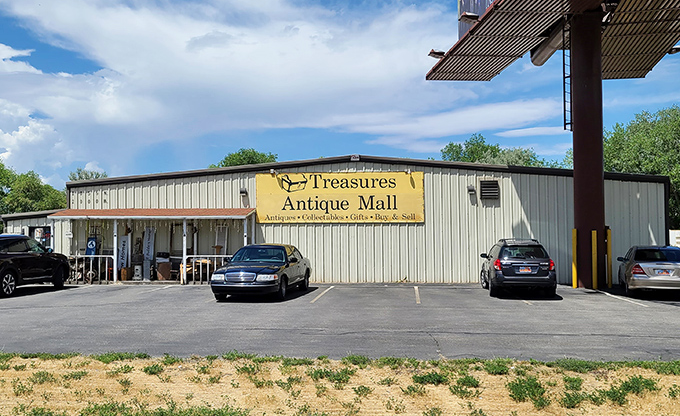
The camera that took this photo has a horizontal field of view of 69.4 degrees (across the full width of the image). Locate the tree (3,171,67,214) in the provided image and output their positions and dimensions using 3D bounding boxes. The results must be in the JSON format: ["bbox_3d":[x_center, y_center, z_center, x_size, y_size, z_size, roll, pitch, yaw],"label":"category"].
[{"bbox_3d":[-22.928,0.507,36.847,5.800,6.371,5.800,0,-3,3],"label":"tree"}]

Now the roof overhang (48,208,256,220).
[{"bbox_3d":[-6.612,0.221,17.419,7.113,0.391,1.220,0,-3,3],"label":"roof overhang"}]

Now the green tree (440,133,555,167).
[{"bbox_3d":[13.811,-1.308,42.754,10.000,10.267,9.000,0,-3,3],"label":"green tree"}]

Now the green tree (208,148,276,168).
[{"bbox_3d":[-8.343,-0.649,42.781,7.200,9.132,7.000,0,-3,3],"label":"green tree"}]

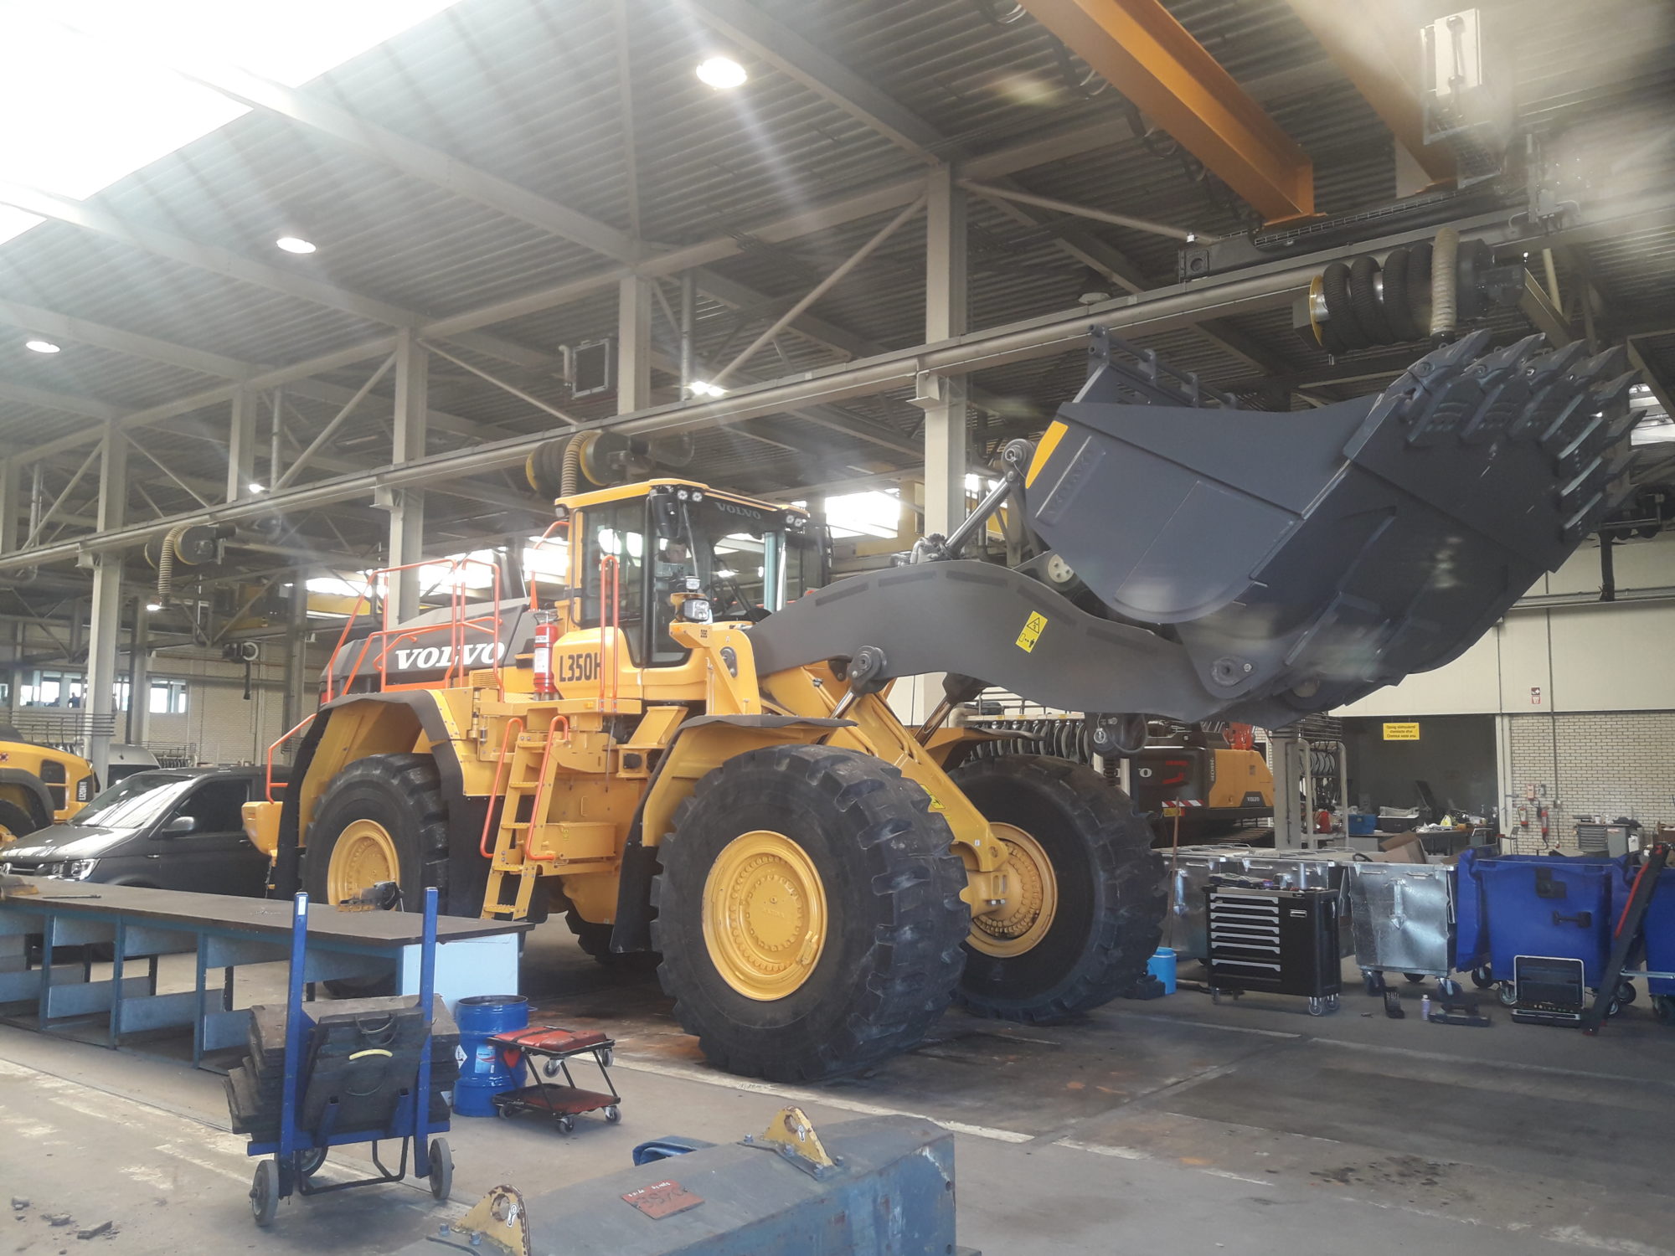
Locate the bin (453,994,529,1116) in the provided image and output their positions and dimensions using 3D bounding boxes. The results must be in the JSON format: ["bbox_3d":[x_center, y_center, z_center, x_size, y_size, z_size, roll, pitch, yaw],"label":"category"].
[{"bbox_3d":[-1.870,2.287,7.307,0.385,0.590,0.385,0,-6,0],"label":"bin"}]

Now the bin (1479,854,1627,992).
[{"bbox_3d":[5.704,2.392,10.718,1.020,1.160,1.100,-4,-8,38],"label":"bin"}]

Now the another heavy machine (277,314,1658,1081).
[{"bbox_3d":[-0.354,0.832,10.284,11.400,4.120,3.950,-4,-8,38],"label":"another heavy machine"}]

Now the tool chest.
[{"bbox_3d":[3.423,2.491,10.610,0.870,0.920,0.550,-4,-8,38],"label":"tool chest"}]

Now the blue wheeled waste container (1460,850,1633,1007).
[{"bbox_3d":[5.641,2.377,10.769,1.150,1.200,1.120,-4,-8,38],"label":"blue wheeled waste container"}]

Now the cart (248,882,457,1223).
[{"bbox_3d":[-2.104,1.773,5.868,0.820,1.310,0.850,3,-7,-28],"label":"cart"}]

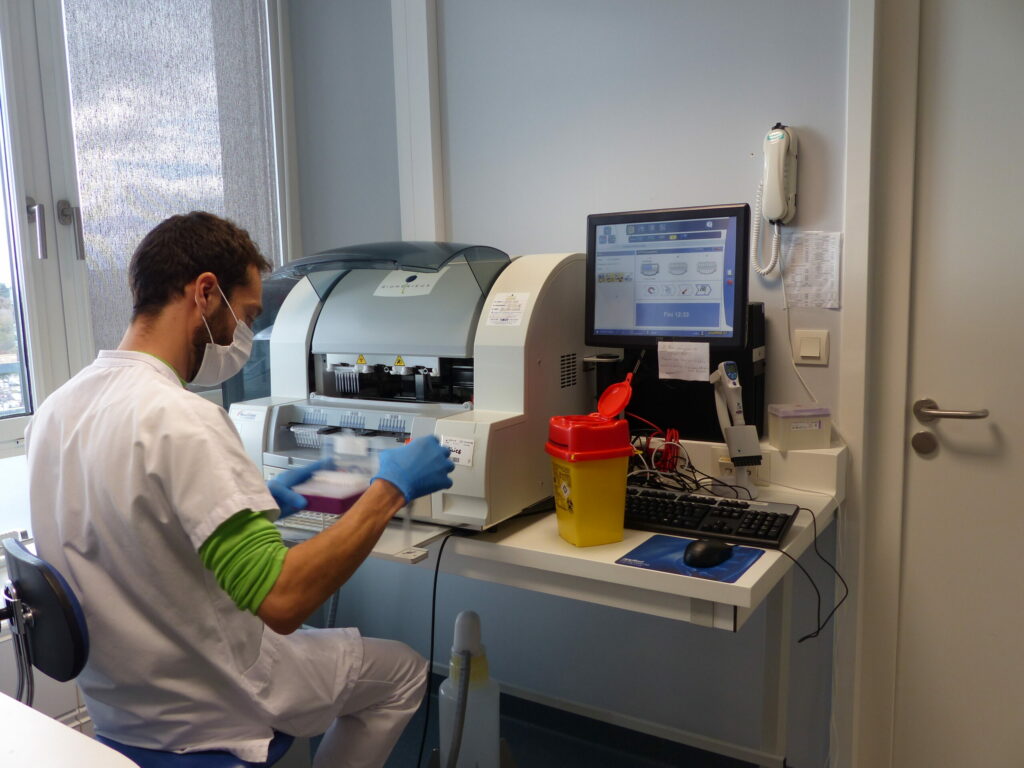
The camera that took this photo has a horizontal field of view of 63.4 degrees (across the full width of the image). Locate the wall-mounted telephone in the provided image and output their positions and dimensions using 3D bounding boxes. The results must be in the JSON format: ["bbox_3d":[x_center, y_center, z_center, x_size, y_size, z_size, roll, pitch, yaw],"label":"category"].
[{"bbox_3d":[0.593,-0.418,1.880,0.091,0.336,0.075,3,8,32],"label":"wall-mounted telephone"}]

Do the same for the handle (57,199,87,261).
[{"bbox_3d":[-1.116,-0.389,2.095,0.052,0.152,0.031,3,8,32],"label":"handle"}]

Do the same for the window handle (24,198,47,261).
[{"bbox_3d":[-1.161,-0.381,2.023,0.052,0.152,0.031,3,8,32],"label":"window handle"}]

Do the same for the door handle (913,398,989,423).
[{"bbox_3d":[0.935,0.064,1.770,0.146,0.052,0.062,3,8,32],"label":"door handle"}]

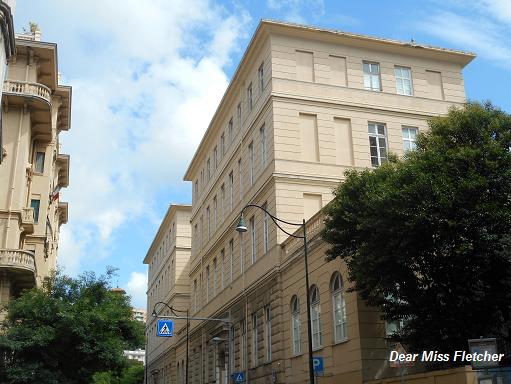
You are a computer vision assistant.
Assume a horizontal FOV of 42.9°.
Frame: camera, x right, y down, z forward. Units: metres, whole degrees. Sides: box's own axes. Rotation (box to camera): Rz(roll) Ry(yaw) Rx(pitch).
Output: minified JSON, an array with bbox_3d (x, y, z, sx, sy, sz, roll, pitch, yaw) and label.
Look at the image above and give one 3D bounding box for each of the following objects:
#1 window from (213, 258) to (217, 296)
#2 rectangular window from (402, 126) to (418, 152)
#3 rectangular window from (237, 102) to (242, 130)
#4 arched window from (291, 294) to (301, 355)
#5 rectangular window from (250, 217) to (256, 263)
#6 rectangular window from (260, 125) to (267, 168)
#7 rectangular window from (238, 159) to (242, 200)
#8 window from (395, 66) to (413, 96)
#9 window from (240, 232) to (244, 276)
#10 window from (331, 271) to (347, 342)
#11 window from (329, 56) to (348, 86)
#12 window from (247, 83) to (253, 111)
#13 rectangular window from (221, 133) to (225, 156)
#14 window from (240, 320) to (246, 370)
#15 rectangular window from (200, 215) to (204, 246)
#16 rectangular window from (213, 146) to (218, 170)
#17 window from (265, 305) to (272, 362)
[{"bbox_3d":[-3.160,6.958,52.727,0.200,3.078,1.224,5,-21,-15],"label":"window"},{"bbox_3d":[9.435,-2.559,39.301,1.104,2.952,0.220,5,-21,-15],"label":"rectangular window"},{"bbox_3d":[-0.932,-5.127,44.218,0.200,1.961,0.999,5,-21,-15],"label":"rectangular window"},{"bbox_3d":[2.176,6.739,33.123,0.200,3.132,1.332,5,-21,-15],"label":"arched window"},{"bbox_3d":[-0.032,2.961,39.327,0.220,2.880,1.104,5,-21,-15],"label":"rectangular window"},{"bbox_3d":[0.552,-2.510,36.589,0.250,2.764,0.941,5,-21,-15],"label":"rectangular window"},{"bbox_3d":[-0.864,-0.803,43.477,0.220,2.952,1.104,5,-21,-15],"label":"rectangular window"},{"bbox_3d":[9.097,-6.814,40.059,1.091,1.998,0.200,5,-21,-15],"label":"window"},{"bbox_3d":[-0.760,3.783,40.794,0.200,2.923,0.980,5,-21,-15],"label":"window"},{"bbox_3d":[3.251,4.323,24.545,0.250,2.656,1.294,5,-21,-15],"label":"window"},{"bbox_3d":[4.936,-7.207,38.930,1.054,1.998,0.200,5,-21,-15],"label":"window"},{"bbox_3d":[-0.227,-5.971,41.914,0.200,1.979,0.999,5,-21,-15],"label":"window"},{"bbox_3d":[-2.331,-3.443,48.790,0.200,1.942,0.999,5,-21,-15],"label":"rectangular window"},{"bbox_3d":[-0.570,9.101,38.429,0.200,2.997,0.980,5,-21,-15],"label":"window"},{"bbox_3d":[-4.394,3.529,54.891,0.220,2.952,1.104,5,-21,-15],"label":"rectangular window"},{"bbox_3d":[-3.004,-2.593,50.978,0.200,1.942,0.999,5,-21,-15],"label":"rectangular window"},{"bbox_3d":[0.859,8.250,37.532,0.200,3.240,1.296,5,-21,-15],"label":"window"}]

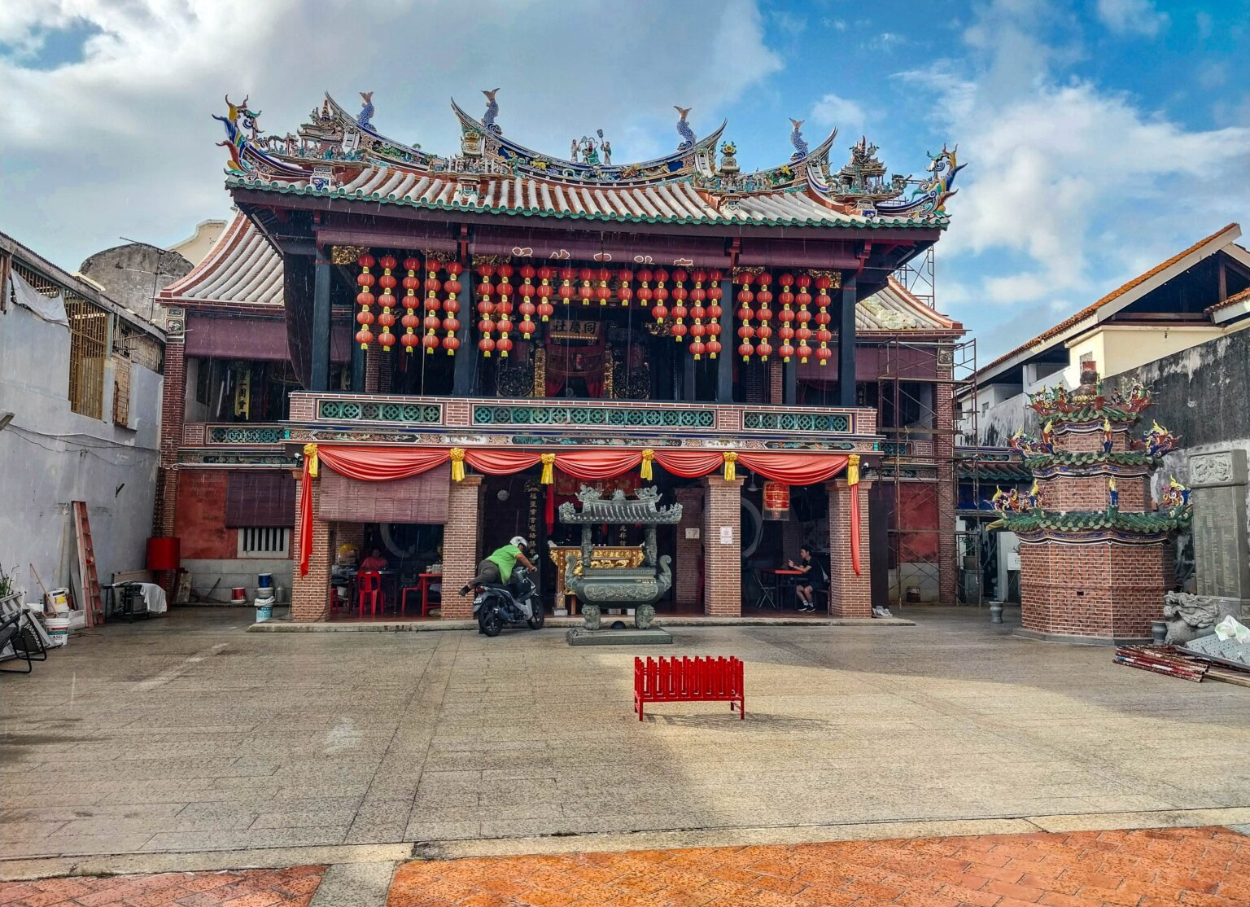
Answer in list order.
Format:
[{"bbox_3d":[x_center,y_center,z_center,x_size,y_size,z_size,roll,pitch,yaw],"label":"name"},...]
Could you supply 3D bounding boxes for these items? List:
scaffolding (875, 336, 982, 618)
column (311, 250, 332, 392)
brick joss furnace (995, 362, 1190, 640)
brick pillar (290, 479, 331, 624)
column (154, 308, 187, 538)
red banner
[{"bbox_3d":[6.924,0.422,21.343,2.000,6.080,1.020,1,-5,-8],"label":"scaffolding"},{"bbox_3d":[-5.289,-2.105,16.449,0.290,2.950,0.290,1,-5,-8],"label":"column"},{"bbox_3d":[7.426,0.719,14.946,2.620,4.340,2.620,1,-5,-8],"label":"brick joss furnace"},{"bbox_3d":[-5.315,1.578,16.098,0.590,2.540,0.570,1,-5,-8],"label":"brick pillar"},{"bbox_3d":[-9.726,-0.015,20.199,0.390,6.258,0.390,1,-5,-8],"label":"column"},{"bbox_3d":[-0.547,1.038,16.314,9.750,2.240,0.320,1,-5,-8],"label":"red banner"}]

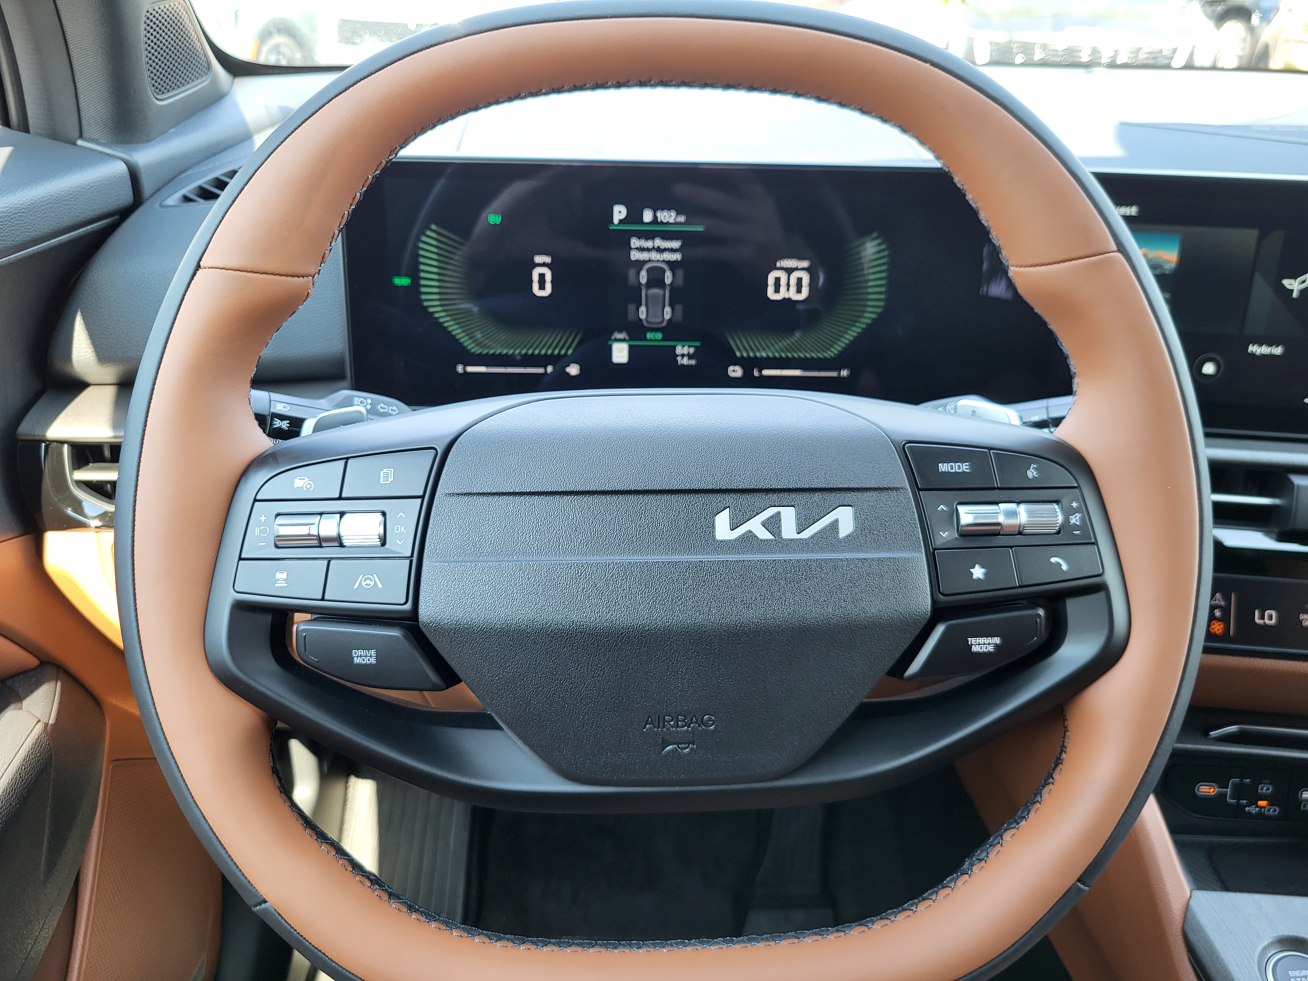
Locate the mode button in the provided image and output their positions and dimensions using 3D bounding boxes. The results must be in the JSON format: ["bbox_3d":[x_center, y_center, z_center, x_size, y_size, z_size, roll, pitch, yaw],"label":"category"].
[{"bbox_3d":[0.106,-0.009,0.352,0.031,0.016,0.007,-1,3,-2],"label":"mode button"}]

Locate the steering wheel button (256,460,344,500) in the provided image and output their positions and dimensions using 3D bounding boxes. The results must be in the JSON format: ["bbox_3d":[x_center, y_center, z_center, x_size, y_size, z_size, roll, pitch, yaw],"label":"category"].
[{"bbox_3d":[-0.124,-0.004,0.343,0.028,0.013,0.007,-1,3,-2],"label":"steering wheel button"}]

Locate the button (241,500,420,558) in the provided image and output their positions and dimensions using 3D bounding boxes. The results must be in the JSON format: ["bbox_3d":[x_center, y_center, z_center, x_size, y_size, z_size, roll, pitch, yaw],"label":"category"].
[{"bbox_3d":[-0.112,0.013,0.344,0.058,0.018,0.010,-1,3,-2],"label":"button"}]

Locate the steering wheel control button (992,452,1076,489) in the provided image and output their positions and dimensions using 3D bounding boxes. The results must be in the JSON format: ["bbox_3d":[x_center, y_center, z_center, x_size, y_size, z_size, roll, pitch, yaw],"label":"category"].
[{"bbox_3d":[0.136,-0.007,0.353,0.027,0.013,0.007,-1,3,-2],"label":"steering wheel control button"}]

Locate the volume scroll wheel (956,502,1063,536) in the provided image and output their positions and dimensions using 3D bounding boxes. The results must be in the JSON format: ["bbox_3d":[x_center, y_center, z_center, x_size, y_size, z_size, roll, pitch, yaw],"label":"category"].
[{"bbox_3d":[0.127,0.010,0.353,0.035,0.011,0.010,-1,3,-2],"label":"volume scroll wheel"}]

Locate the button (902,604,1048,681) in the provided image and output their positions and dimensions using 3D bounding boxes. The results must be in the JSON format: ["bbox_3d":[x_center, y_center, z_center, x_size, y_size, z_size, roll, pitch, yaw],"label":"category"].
[{"bbox_3d":[0.119,0.056,0.366,0.050,0.025,0.014,-1,3,-2],"label":"button"}]

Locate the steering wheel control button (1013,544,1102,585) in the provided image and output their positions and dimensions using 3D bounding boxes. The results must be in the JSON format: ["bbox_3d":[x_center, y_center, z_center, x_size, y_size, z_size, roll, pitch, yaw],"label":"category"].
[{"bbox_3d":[0.146,0.027,0.355,0.029,0.014,0.007,-1,3,-2],"label":"steering wheel control button"}]

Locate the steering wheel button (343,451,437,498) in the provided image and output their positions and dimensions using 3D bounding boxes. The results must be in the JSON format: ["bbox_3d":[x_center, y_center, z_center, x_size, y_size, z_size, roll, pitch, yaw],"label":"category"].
[{"bbox_3d":[-0.093,-0.006,0.344,0.030,0.016,0.007,-1,3,-2],"label":"steering wheel button"}]

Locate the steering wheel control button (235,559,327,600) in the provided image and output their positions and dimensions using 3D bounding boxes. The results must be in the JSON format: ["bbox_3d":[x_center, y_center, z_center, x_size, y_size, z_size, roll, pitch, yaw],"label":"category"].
[{"bbox_3d":[-0.131,0.031,0.345,0.029,0.012,0.007,-1,3,-2],"label":"steering wheel control button"}]

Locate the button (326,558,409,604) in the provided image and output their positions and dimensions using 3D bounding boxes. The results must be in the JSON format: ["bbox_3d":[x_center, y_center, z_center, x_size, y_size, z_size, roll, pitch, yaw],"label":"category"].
[{"bbox_3d":[-0.101,0.032,0.346,0.027,0.015,0.007,-1,3,-2],"label":"button"}]

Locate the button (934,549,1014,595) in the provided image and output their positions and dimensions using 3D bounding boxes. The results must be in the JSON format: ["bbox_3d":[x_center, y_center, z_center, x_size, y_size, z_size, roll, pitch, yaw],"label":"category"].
[{"bbox_3d":[0.116,0.029,0.354,0.027,0.015,0.007,-1,3,-2],"label":"button"}]

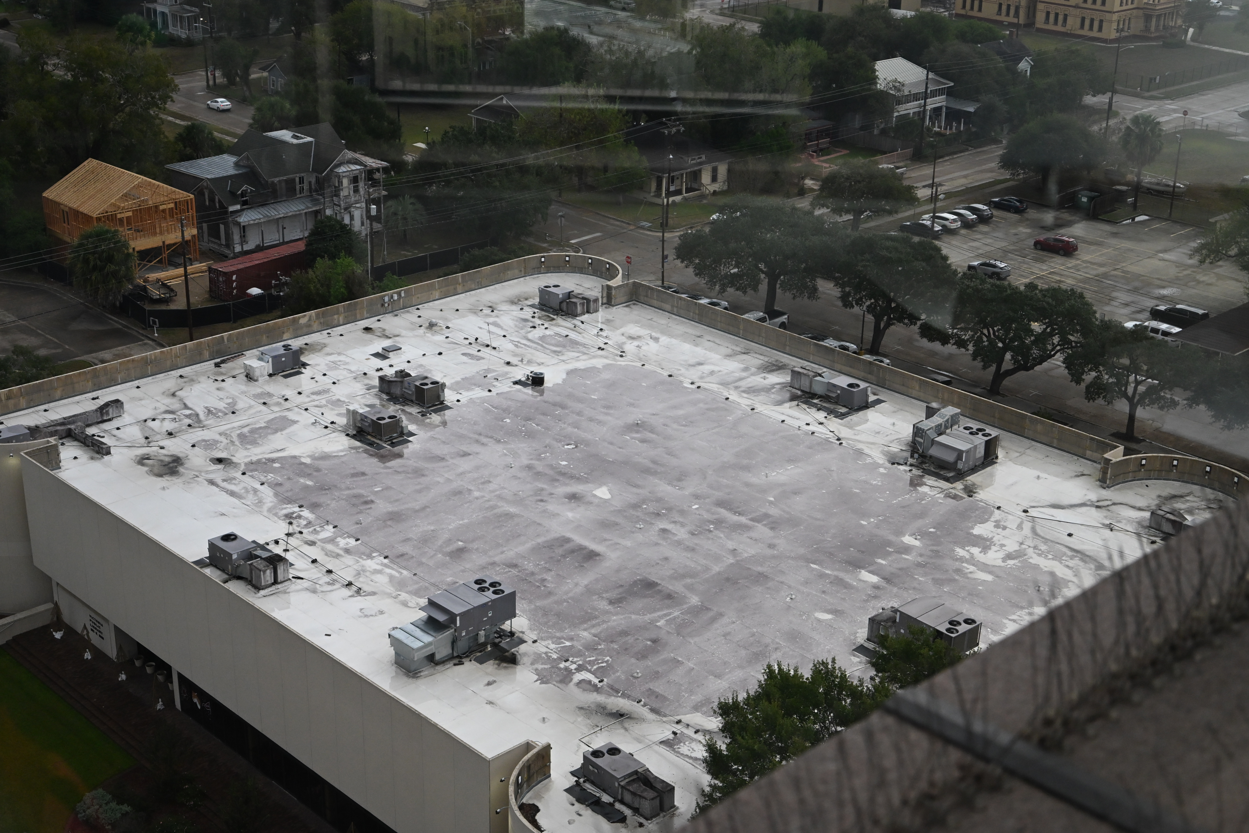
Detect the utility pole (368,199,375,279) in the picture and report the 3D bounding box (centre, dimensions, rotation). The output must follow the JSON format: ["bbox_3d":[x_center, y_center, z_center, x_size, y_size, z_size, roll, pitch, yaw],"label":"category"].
[{"bbox_3d":[-23.599,-16.728,161.252,0.400,9.200,0.400,1,22,0],"label":"utility pole"}]

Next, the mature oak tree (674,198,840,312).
[{"bbox_3d":[12.296,-14.315,157.775,14.072,10.506,14.368,1,22,0],"label":"mature oak tree"}]

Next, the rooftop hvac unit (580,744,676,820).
[{"bbox_3d":[0.167,15.227,72.428,1.560,1.430,3.850,-19,30,-40],"label":"rooftop hvac unit"}]

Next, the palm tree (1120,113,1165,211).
[{"bbox_3d":[57.428,-28.173,193.317,4.800,10.800,4.700,-19,30,-40],"label":"palm tree"}]

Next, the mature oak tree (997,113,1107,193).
[{"bbox_3d":[49.209,-30.227,200.150,12.200,9.000,12.000,1,23,0],"label":"mature oak tree"}]

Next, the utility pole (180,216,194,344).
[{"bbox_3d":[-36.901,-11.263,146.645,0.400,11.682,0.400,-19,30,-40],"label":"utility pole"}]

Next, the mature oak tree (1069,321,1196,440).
[{"bbox_3d":[38.875,-2.627,132.690,9.509,8.942,9.710,1,22,0],"label":"mature oak tree"}]

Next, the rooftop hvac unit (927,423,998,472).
[{"bbox_3d":[20.282,2.058,103.765,4.060,1.520,2.200,-19,30,-40],"label":"rooftop hvac unit"}]

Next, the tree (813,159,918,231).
[{"bbox_3d":[24.984,-22.928,181.074,10.800,7.200,10.800,1,22,0],"label":"tree"}]

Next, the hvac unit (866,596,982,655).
[{"bbox_3d":[14.476,10.285,83.837,2.850,1.440,4.250,-19,30,-40],"label":"hvac unit"}]

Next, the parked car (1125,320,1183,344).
[{"bbox_3d":[46.664,-7.462,154.008,2.000,1.880,5.200,-19,30,-40],"label":"parked car"}]

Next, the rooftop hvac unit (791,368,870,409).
[{"bbox_3d":[13.515,-1.990,114.737,1.600,1.420,5.650,-19,30,-40],"label":"rooftop hvac unit"}]

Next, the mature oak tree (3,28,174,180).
[{"bbox_3d":[-60.094,-34.606,195.385,18.500,16.300,17.000,-19,30,-40],"label":"mature oak tree"}]

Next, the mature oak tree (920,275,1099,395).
[{"bbox_3d":[30.467,-6.211,138.153,13.600,9.200,13.600,1,22,0],"label":"mature oak tree"}]

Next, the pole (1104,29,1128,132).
[{"bbox_3d":[65.639,-45.566,232.661,0.600,12.700,2.400,-19,30,-40],"label":"pole"}]

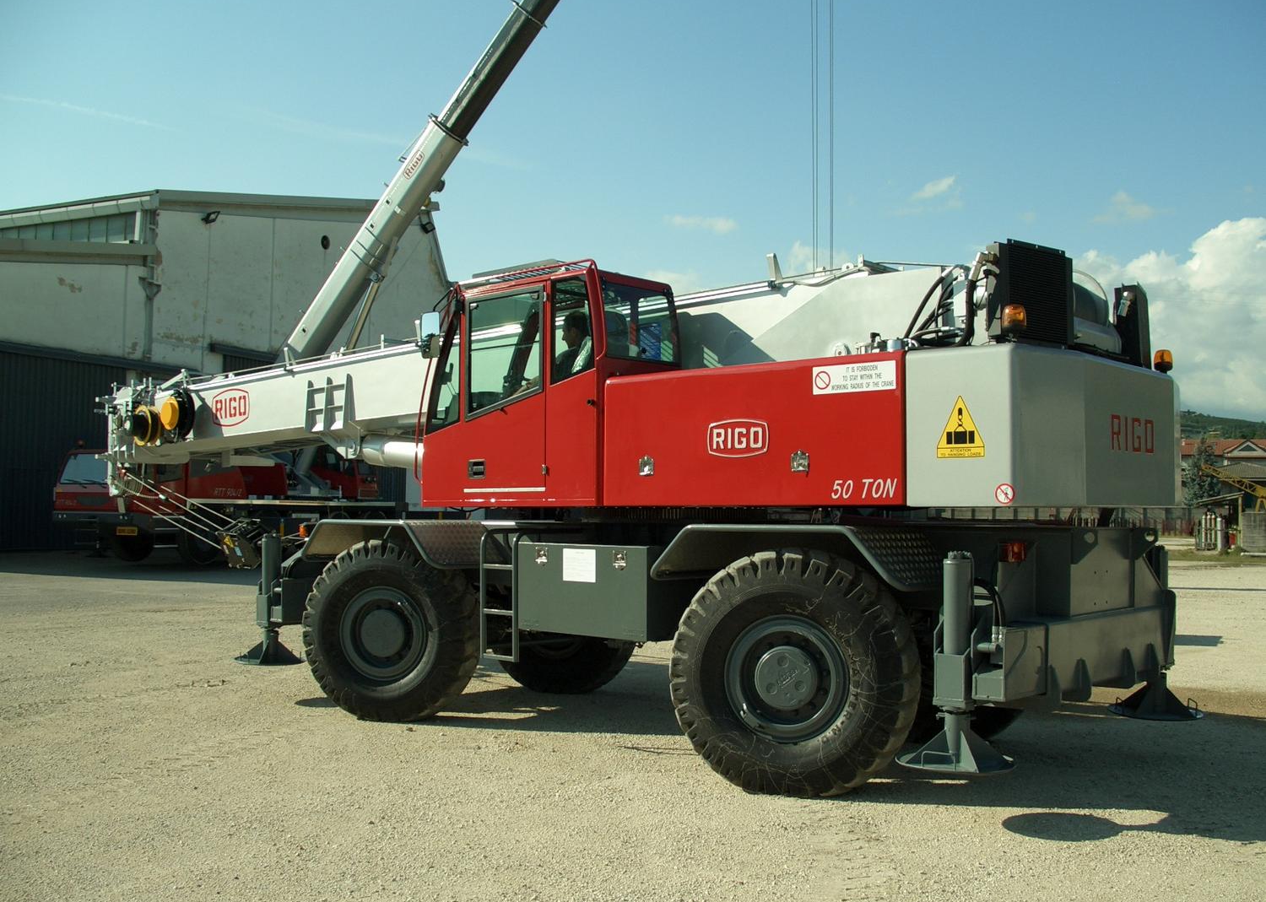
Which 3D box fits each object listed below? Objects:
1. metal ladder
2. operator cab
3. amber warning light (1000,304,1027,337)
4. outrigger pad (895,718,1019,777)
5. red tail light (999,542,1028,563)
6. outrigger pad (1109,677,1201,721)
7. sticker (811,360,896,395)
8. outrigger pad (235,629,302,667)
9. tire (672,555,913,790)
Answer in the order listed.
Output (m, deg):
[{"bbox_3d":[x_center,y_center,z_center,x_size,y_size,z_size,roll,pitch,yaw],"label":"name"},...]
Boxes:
[{"bbox_3d":[-0.899,1.003,8.432,0.420,0.940,0.130,-2,-4,42],"label":"metal ladder"},{"bbox_3d":[-0.606,-0.383,8.544,1.771,1.570,0.840,-2,-4,41],"label":"operator cab"},{"bbox_3d":[1.921,-0.659,6.088,0.135,0.165,0.135,-2,-4,41],"label":"amber warning light"},{"bbox_3d":[1.628,1.457,6.058,0.600,0.220,0.600,0,-3,0],"label":"outrigger pad"},{"bbox_3d":[2.015,0.534,6.362,0.070,0.115,0.200,-2,-4,42],"label":"red tail light"},{"bbox_3d":[3.298,1.529,7.586,0.600,0.220,0.600,-2,-4,42],"label":"outrigger pad"},{"bbox_3d":[1.177,-0.387,6.403,0.508,0.147,0.010,-2,-4,41],"label":"sticker"},{"bbox_3d":[-2.990,1.641,9.964,0.600,0.220,0.600,-2,-4,42],"label":"outrigger pad"},{"bbox_3d":[0.914,1.254,6.900,1.375,1.375,0.420,-1,-3,23],"label":"tire"}]

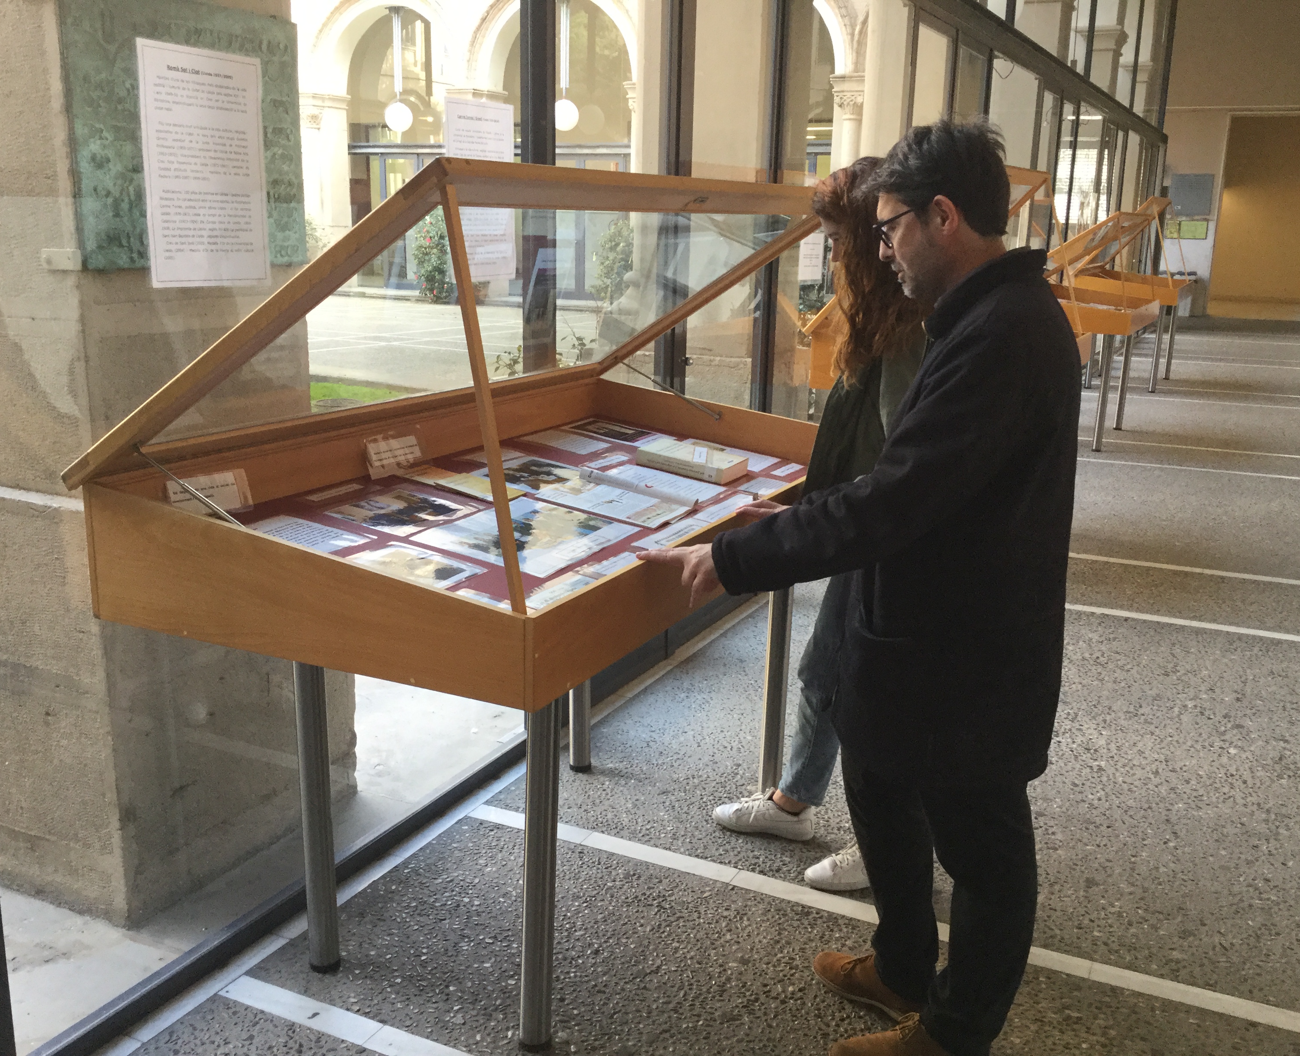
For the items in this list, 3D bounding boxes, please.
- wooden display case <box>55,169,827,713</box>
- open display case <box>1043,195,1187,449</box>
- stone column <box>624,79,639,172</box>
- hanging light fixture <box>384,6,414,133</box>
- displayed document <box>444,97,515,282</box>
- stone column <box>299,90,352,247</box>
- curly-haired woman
[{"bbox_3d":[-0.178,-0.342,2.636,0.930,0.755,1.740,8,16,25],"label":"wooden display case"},{"bbox_3d":[2.970,-1.417,8.826,0.930,1.565,1.740,8,16,25],"label":"open display case"},{"bbox_3d":[0.019,-5.256,20.025,0.550,3.300,0.850,8,16,25],"label":"stone column"},{"bbox_3d":[-4.321,-7.864,21.626,0.470,2.030,0.470,1,14,0],"label":"hanging light fixture"},{"bbox_3d":[-0.413,-0.822,3.093,0.012,0.420,0.297,8,16,25],"label":"displayed document"},{"bbox_3d":[-5.877,-6.084,22.907,0.550,3.300,0.900,8,16,25],"label":"stone column"},{"bbox_3d":[0.406,0.017,2.805,0.560,1.620,0.460,8,16,25],"label":"curly-haired woman"}]

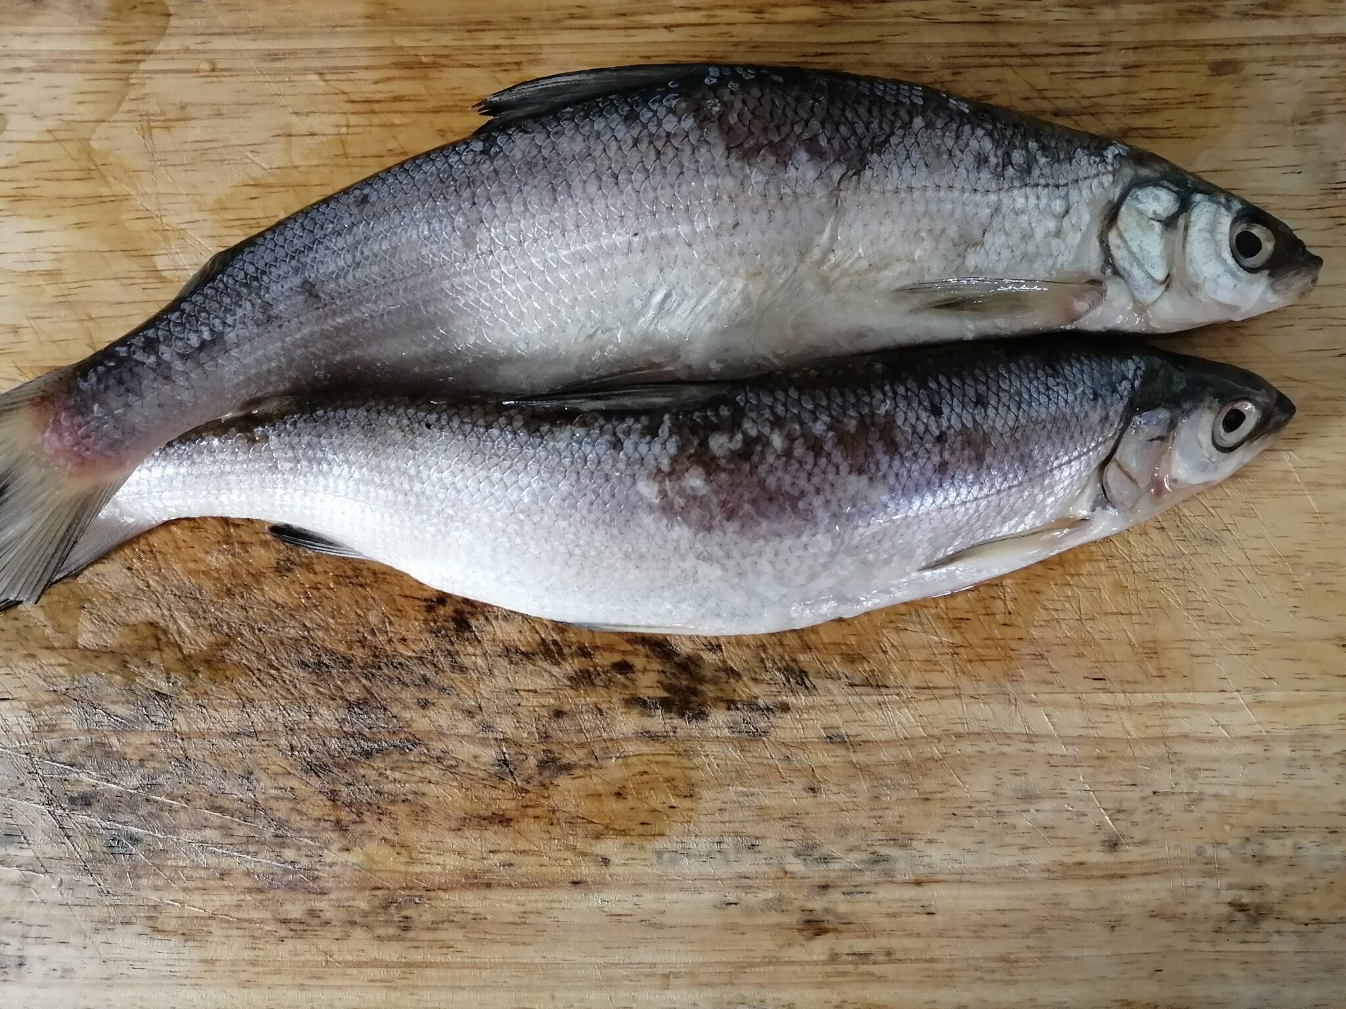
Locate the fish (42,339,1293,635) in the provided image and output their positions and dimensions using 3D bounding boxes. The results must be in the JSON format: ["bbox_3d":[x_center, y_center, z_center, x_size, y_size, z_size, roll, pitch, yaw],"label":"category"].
[{"bbox_3d":[-0.003,-0.004,0.262,0.326,0.044,0.072,-2,84,0],"label":"fish"}]

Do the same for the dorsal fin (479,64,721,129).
[{"bbox_3d":[-0.021,-0.110,0.271,0.064,0.005,0.012,-9,84,-1],"label":"dorsal fin"}]

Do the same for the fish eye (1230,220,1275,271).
[{"bbox_3d":[0.149,-0.067,0.260,0.012,0.006,0.013,1,84,-7],"label":"fish eye"}]

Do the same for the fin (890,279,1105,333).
[{"bbox_3d":[0.083,-0.051,0.258,0.054,0.006,0.013,2,84,0],"label":"fin"}]

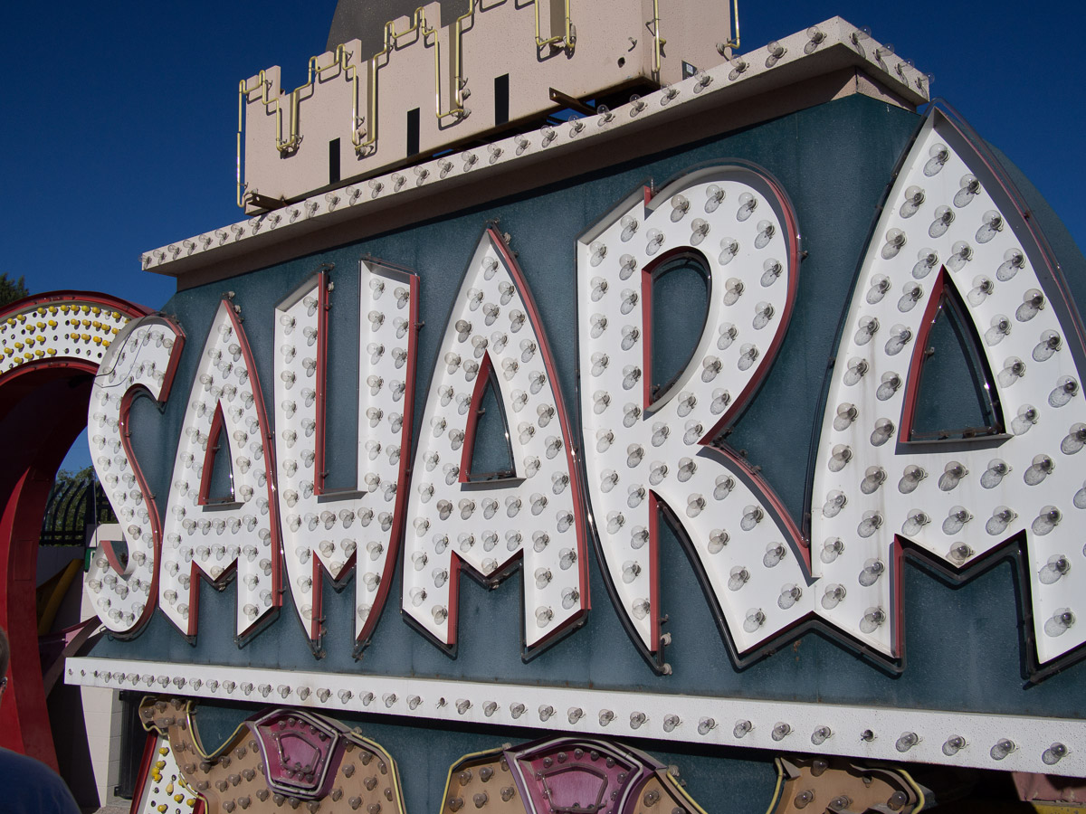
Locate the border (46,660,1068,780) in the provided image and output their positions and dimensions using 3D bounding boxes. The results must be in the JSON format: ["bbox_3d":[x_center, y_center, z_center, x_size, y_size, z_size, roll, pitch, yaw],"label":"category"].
[{"bbox_3d":[-0.463,1.264,5.467,6.176,0.153,0.199,-8,-11,41],"label":"border"}]

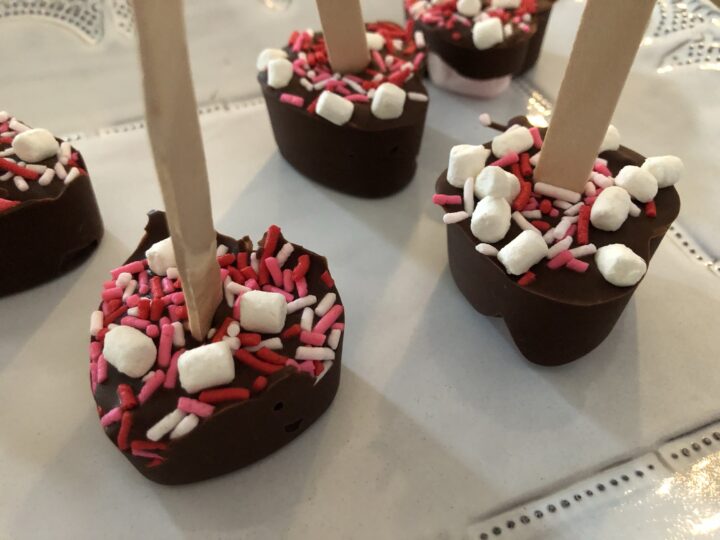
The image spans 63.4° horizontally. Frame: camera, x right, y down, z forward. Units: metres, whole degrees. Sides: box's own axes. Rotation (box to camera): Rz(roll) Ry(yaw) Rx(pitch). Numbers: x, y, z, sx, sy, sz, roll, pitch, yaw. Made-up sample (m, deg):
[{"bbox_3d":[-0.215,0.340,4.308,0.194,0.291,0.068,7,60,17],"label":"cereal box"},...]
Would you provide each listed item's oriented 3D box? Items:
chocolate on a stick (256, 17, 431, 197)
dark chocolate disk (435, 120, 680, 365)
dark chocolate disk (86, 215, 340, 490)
[{"bbox_3d":[-0.003,-0.042,0.151,0.042,0.024,0.044,0,51,-1],"label":"chocolate on a stick"},{"bbox_3d":[0.040,-0.008,0.126,0.047,0.022,0.050,0,51,-1],"label":"dark chocolate disk"},{"bbox_3d":[-0.027,0.014,0.110,0.046,0.018,0.045,0,51,-1],"label":"dark chocolate disk"}]

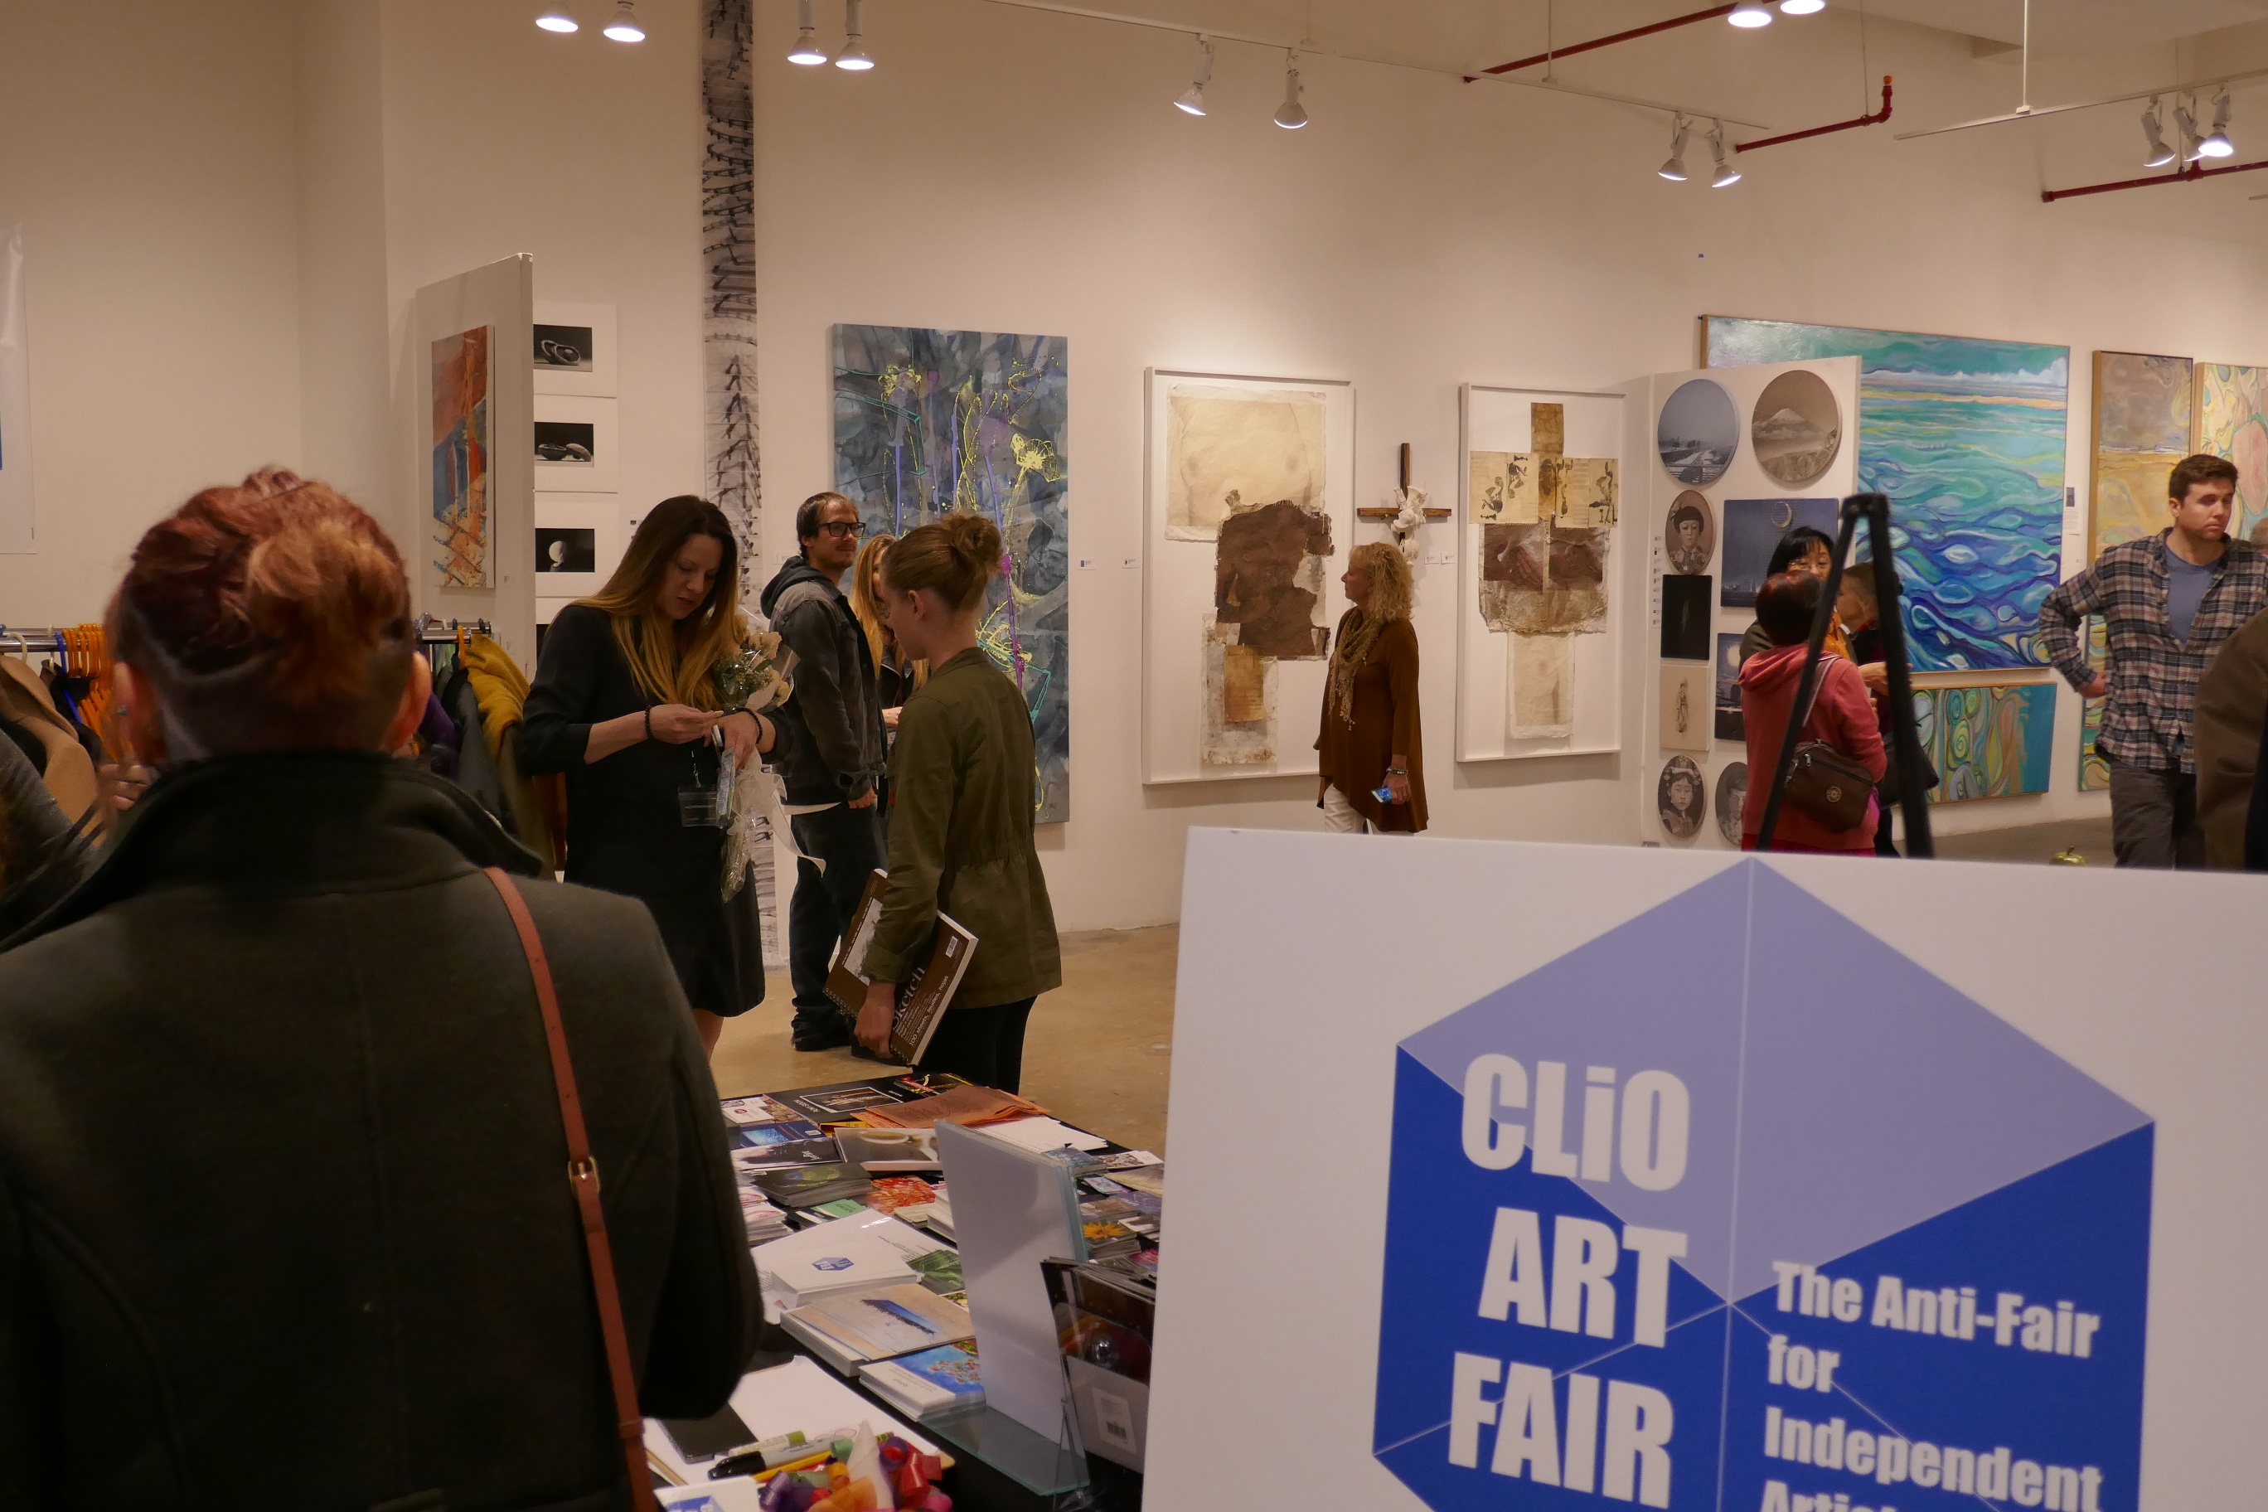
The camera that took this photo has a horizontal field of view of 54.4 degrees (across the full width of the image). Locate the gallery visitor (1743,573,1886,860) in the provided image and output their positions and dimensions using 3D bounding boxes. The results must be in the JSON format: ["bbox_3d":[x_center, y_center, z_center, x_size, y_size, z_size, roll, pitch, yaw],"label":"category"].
[{"bbox_3d":[2.029,0.190,6.628,0.420,1.490,0.310,3,6,36],"label":"gallery visitor"}]

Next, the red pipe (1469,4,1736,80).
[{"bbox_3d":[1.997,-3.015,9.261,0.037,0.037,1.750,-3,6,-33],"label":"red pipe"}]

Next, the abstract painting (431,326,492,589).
[{"bbox_3d":[-2.161,-0.950,7.107,0.025,0.811,0.581,-3,6,-33],"label":"abstract painting"}]

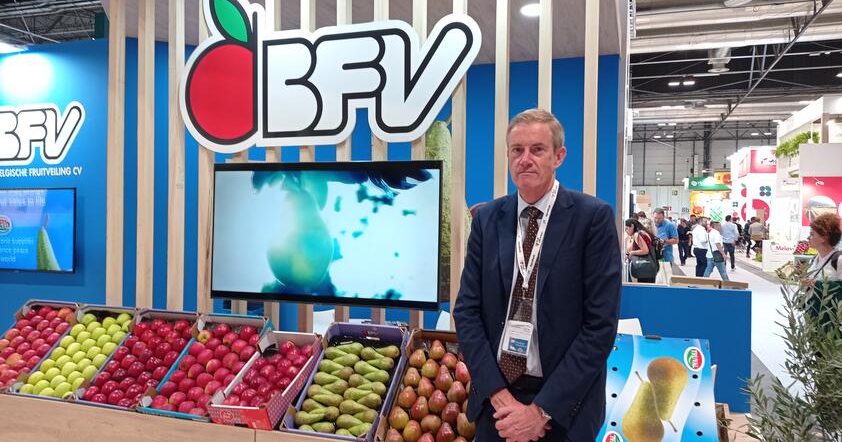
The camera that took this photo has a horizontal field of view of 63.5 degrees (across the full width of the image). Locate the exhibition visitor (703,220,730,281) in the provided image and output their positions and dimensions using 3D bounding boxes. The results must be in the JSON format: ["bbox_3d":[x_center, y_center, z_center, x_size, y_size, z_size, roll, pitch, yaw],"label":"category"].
[{"bbox_3d":[5.981,0.850,13.806,0.620,1.680,0.500,1,0,-26],"label":"exhibition visitor"}]

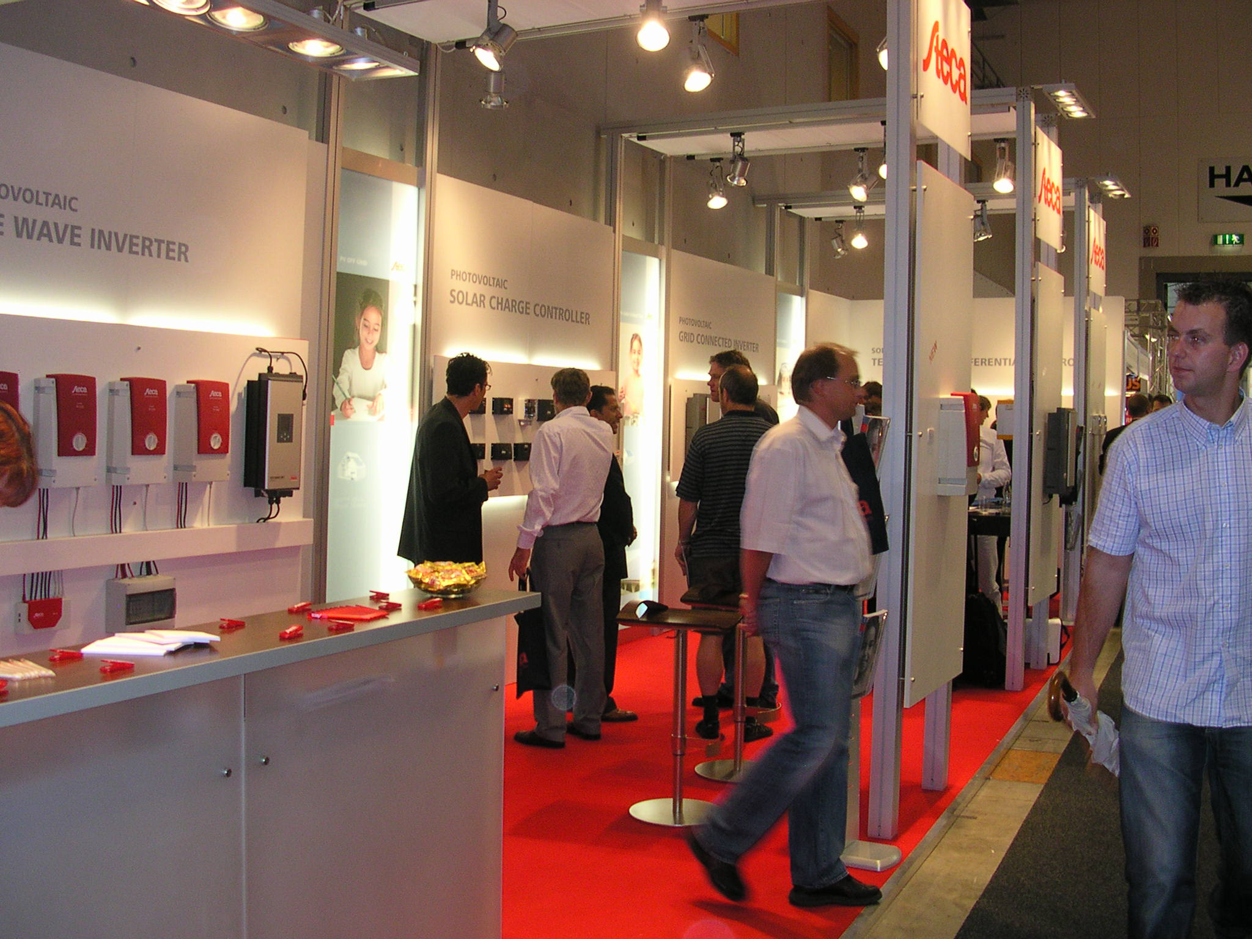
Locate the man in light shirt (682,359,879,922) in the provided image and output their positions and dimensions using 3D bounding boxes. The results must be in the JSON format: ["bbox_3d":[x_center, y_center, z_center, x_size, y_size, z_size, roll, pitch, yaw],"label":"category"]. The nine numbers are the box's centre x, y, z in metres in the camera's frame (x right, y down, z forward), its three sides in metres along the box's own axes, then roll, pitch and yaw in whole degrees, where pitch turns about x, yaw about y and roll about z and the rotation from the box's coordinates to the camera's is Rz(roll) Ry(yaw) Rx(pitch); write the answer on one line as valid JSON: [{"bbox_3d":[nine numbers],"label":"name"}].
[{"bbox_3d":[0.501,0.494,4.254,0.620,1.800,0.520,1,2,3],"label":"man in light shirt"}]

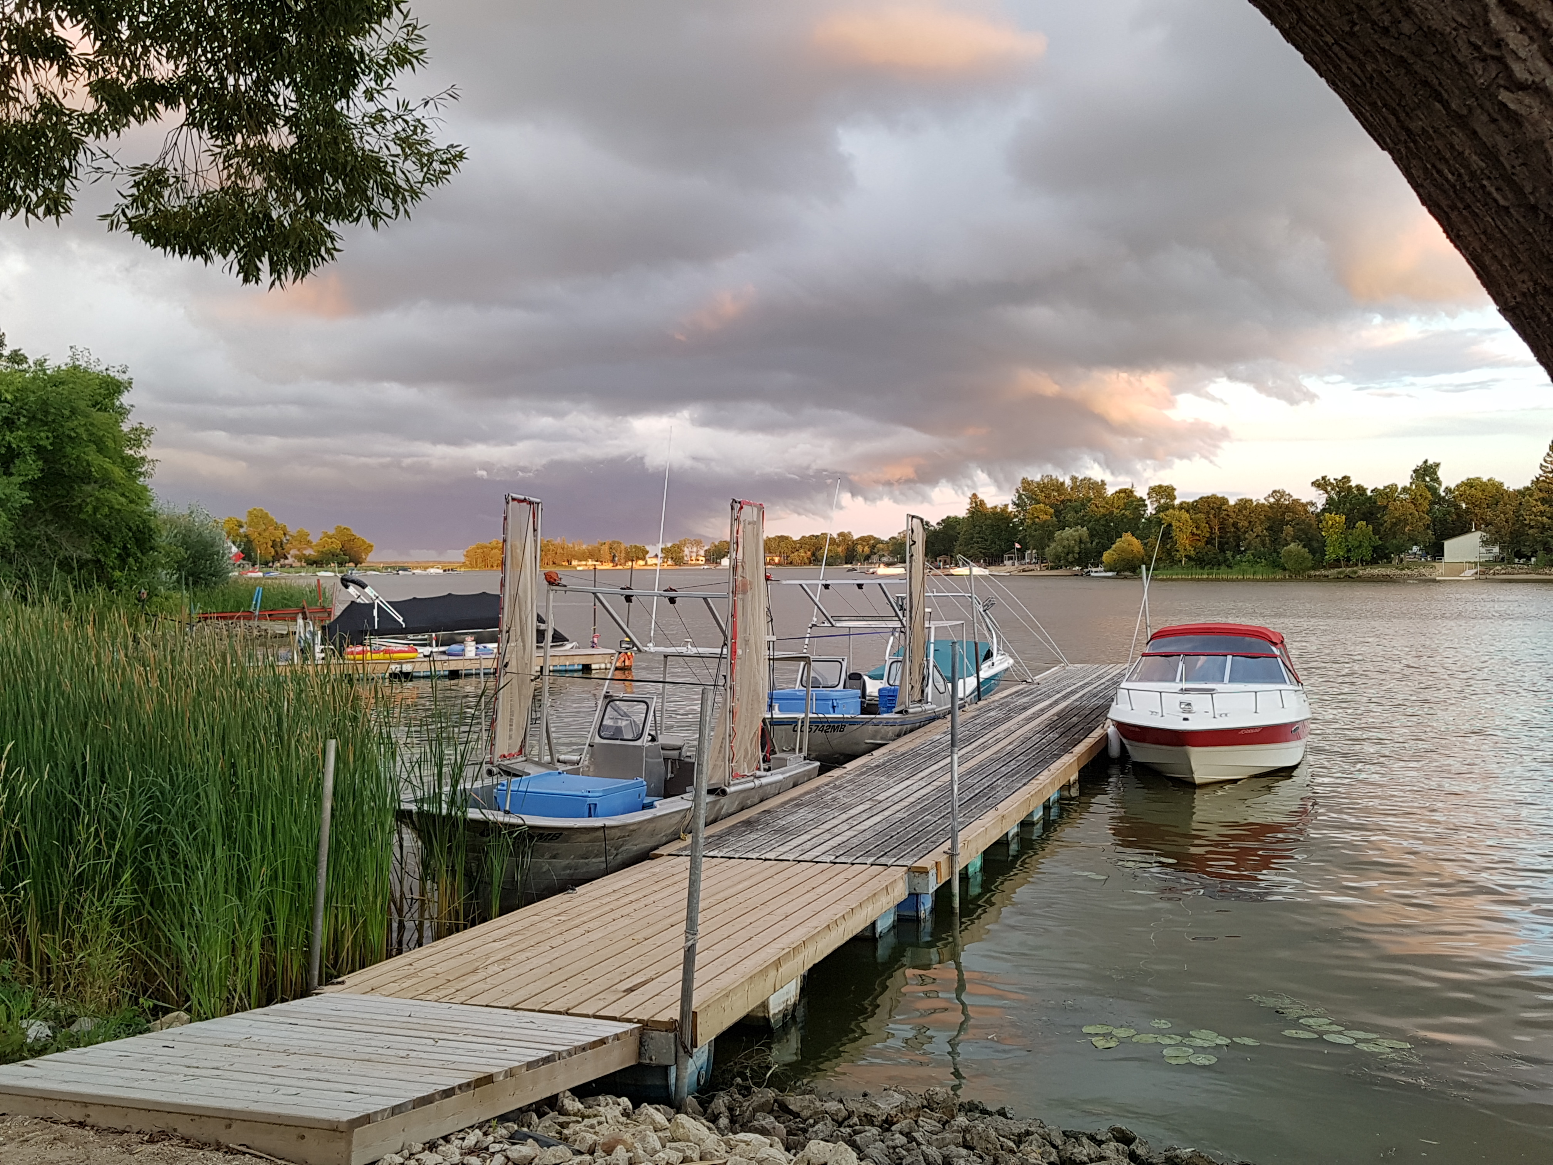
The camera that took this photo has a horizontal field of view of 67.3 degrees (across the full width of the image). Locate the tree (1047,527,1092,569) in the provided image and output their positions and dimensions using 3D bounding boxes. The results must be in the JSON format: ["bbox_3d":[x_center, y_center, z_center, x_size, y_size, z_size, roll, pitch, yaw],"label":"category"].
[{"bbox_3d":[58.909,-6.721,234.924,9.040,8.800,8.500,0,1,0],"label":"tree"}]

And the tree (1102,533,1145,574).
[{"bbox_3d":[63.847,-5.255,214.944,8.050,7.603,7.600,0,1,0],"label":"tree"}]

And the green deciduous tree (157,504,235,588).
[{"bbox_3d":[-31.585,-1.474,62.985,4.650,5.504,4.600,0,1,0],"label":"green deciduous tree"}]

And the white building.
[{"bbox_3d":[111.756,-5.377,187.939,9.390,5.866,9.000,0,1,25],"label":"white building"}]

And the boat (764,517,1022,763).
[{"bbox_3d":[0.970,0.801,15.955,2.150,3.300,6.000,0,1,24],"label":"boat"}]

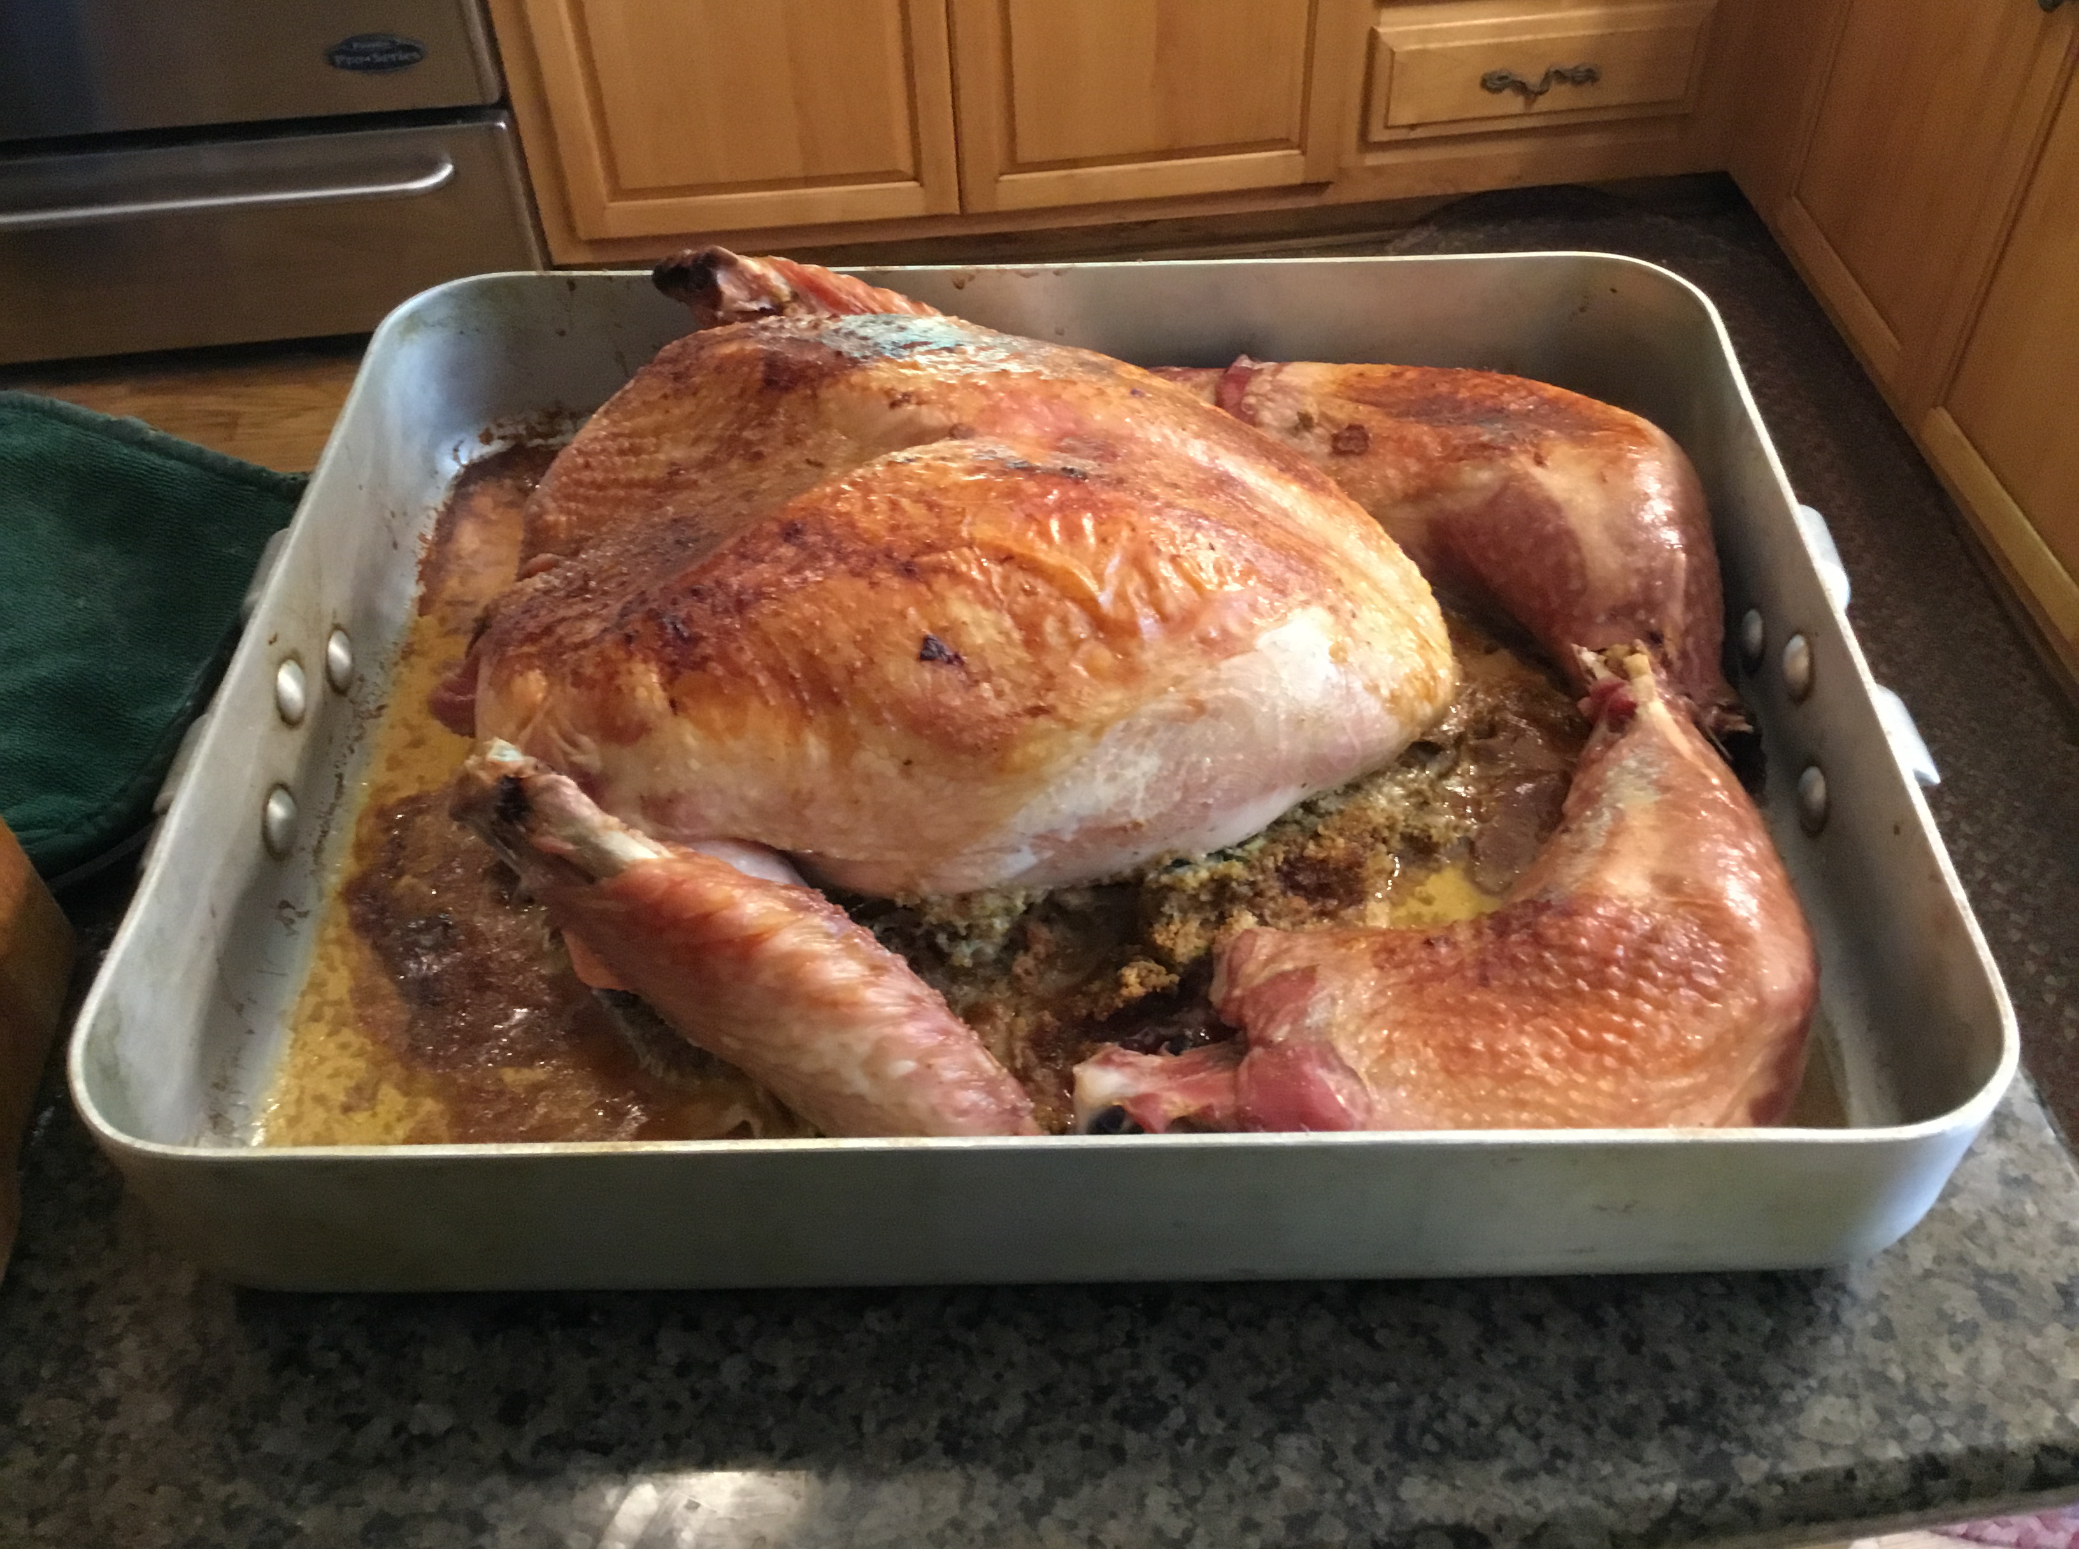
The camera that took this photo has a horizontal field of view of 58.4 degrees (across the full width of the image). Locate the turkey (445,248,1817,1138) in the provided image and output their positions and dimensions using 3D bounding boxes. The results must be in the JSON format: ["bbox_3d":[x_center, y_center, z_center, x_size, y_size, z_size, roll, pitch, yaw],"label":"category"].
[{"bbox_3d":[0.016,-0.046,0.525,0.386,0.129,0.321,-1,47,1],"label":"turkey"}]

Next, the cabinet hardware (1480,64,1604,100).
[{"bbox_3d":[0.581,-0.802,2.154,0.140,0.029,0.028,-6,47,-4],"label":"cabinet hardware"}]

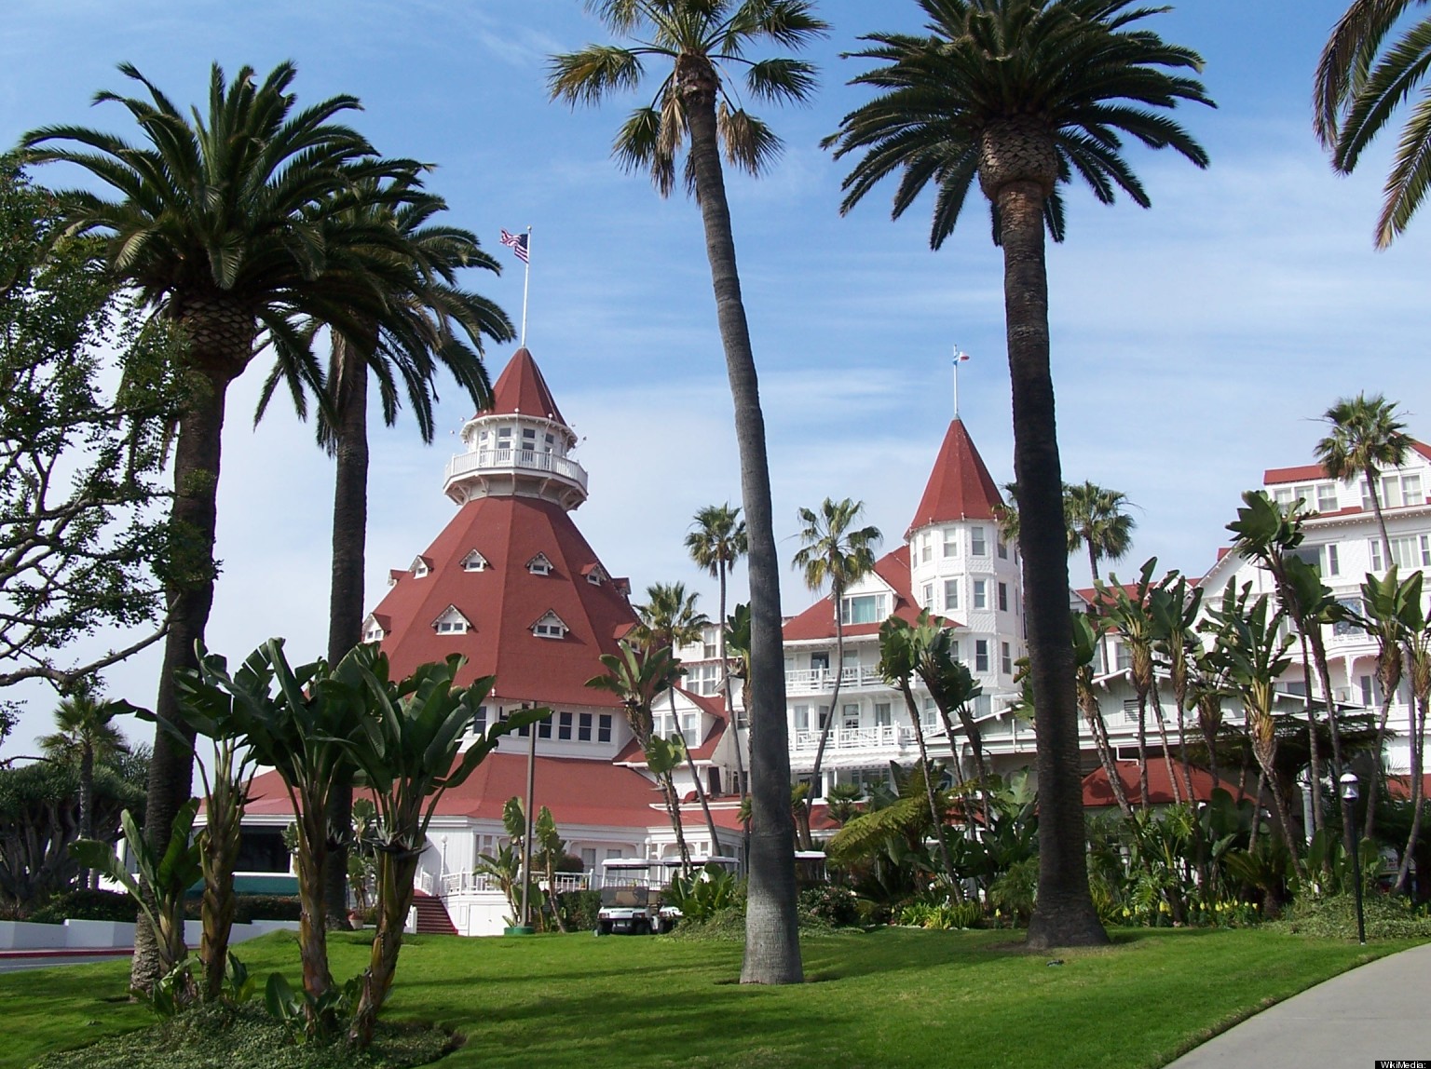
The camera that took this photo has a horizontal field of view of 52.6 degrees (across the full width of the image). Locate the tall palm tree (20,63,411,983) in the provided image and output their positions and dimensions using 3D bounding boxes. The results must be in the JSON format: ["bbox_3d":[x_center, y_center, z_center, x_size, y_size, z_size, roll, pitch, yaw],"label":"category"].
[{"bbox_3d":[-8.117,-0.666,22.727,6.430,14.970,6.430,1,-13,0],"label":"tall palm tree"}]

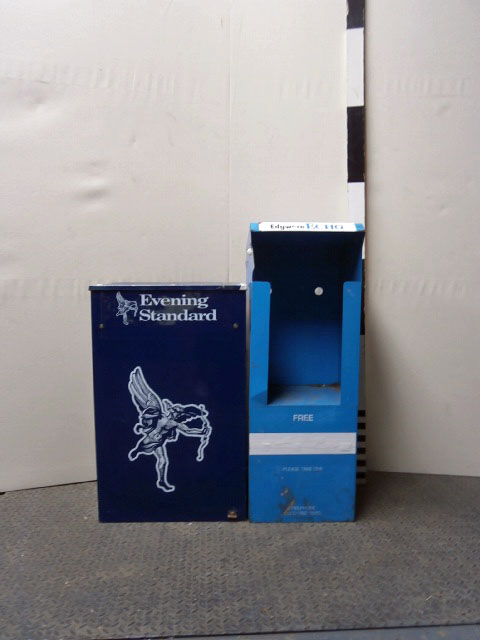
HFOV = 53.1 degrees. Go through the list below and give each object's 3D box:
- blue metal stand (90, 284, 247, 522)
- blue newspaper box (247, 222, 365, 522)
[{"bbox_3d":[-0.234,0.281,1.760,0.515,0.820,0.290,0,7,0],"label":"blue metal stand"},{"bbox_3d":[0.212,0.184,1.722,0.367,1.020,0.315,0,7,0],"label":"blue newspaper box"}]

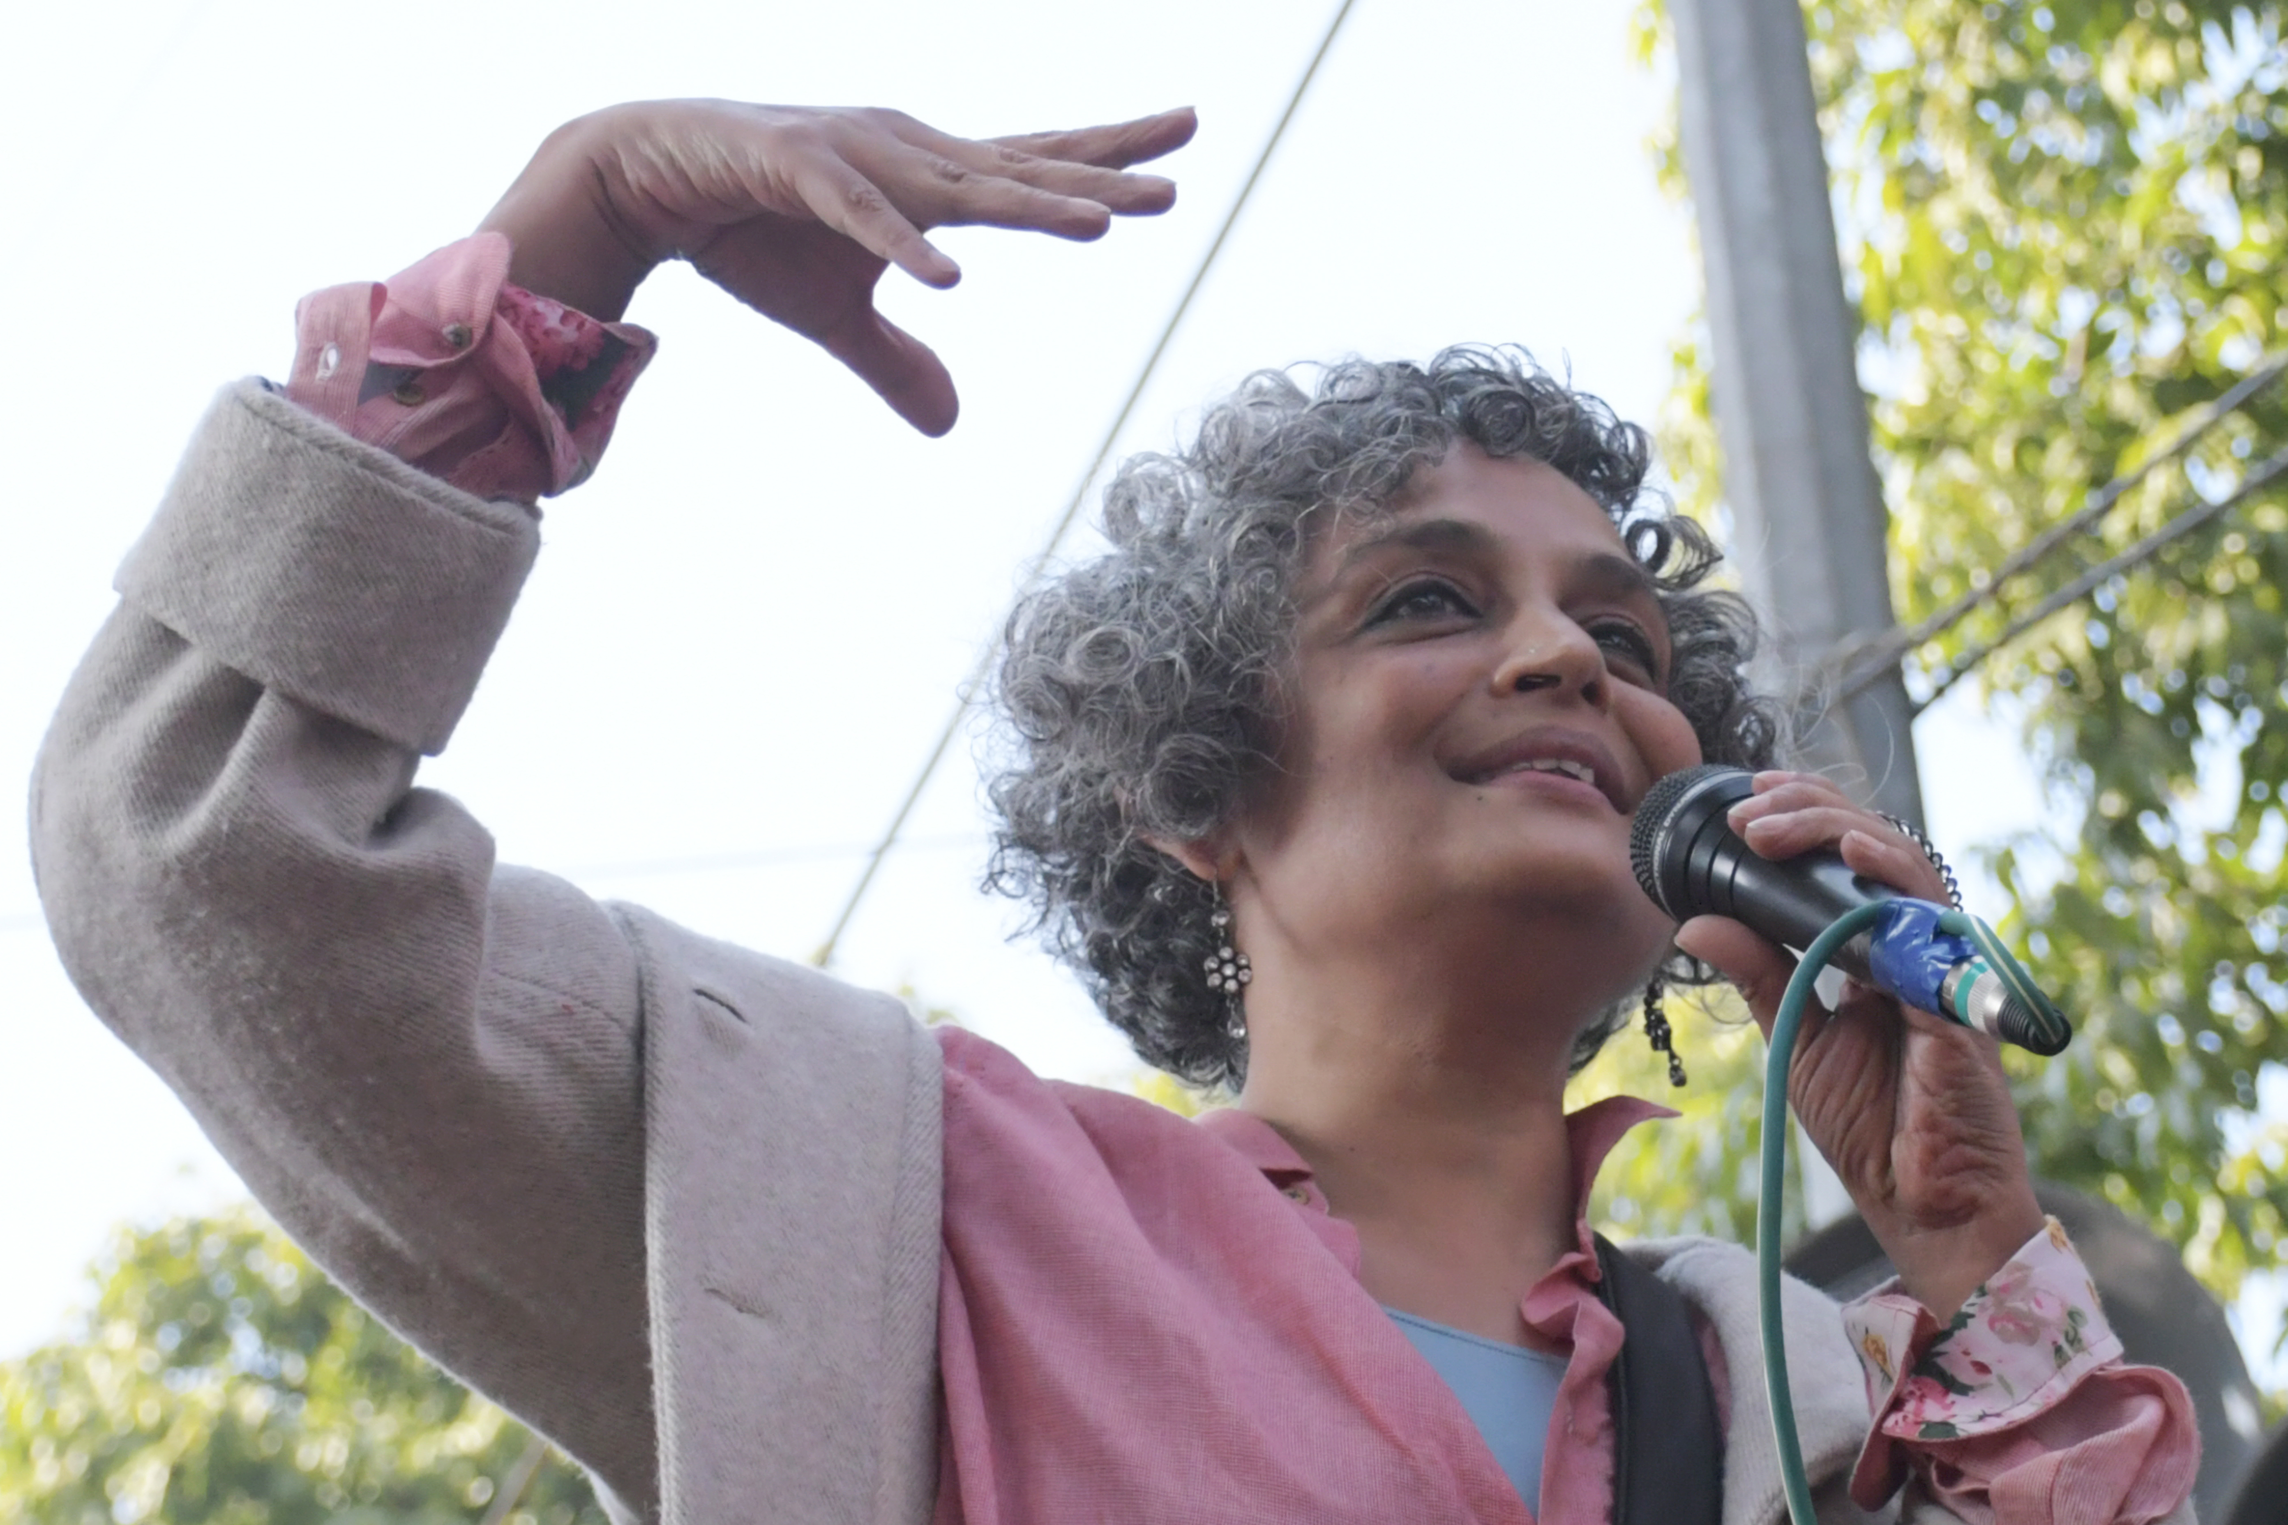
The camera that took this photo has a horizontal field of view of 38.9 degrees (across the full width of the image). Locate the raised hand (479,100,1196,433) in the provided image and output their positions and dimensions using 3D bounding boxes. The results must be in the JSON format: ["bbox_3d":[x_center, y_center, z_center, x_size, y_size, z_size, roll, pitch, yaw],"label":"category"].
[{"bbox_3d":[-0.093,-0.149,0.970,0.205,0.100,0.100,4,-8,6],"label":"raised hand"}]

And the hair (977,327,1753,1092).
[{"bbox_3d":[0.078,-0.015,1.070,0.260,0.245,0.250,12,-30,-25],"label":"hair"}]

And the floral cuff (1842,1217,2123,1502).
[{"bbox_3d":[0.253,0.182,0.980,0.087,0.078,0.085,-18,-12,15],"label":"floral cuff"}]

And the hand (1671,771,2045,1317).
[{"bbox_3d":[0.220,0.087,0.995,0.105,0.160,0.095,-18,-13,24],"label":"hand"}]

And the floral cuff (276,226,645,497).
[{"bbox_3d":[-0.204,-0.118,0.980,0.100,0.080,0.090,33,-9,-39],"label":"floral cuff"}]

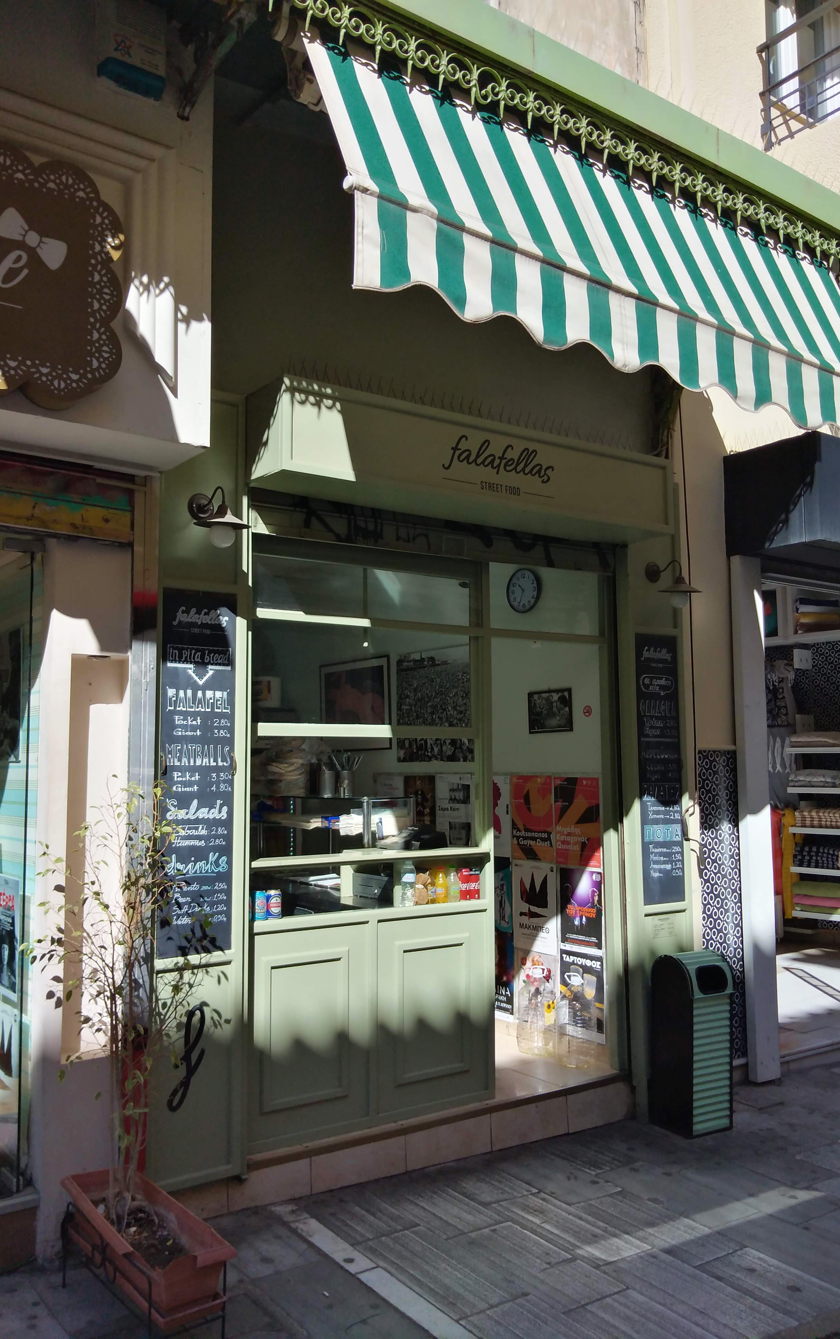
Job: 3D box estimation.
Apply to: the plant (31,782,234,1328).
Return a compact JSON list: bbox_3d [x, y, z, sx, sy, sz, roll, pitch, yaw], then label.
[{"bbox_3d":[-0.865,1.185,3.290,0.680,1.630,0.910,4,-7,-35],"label":"plant"}]

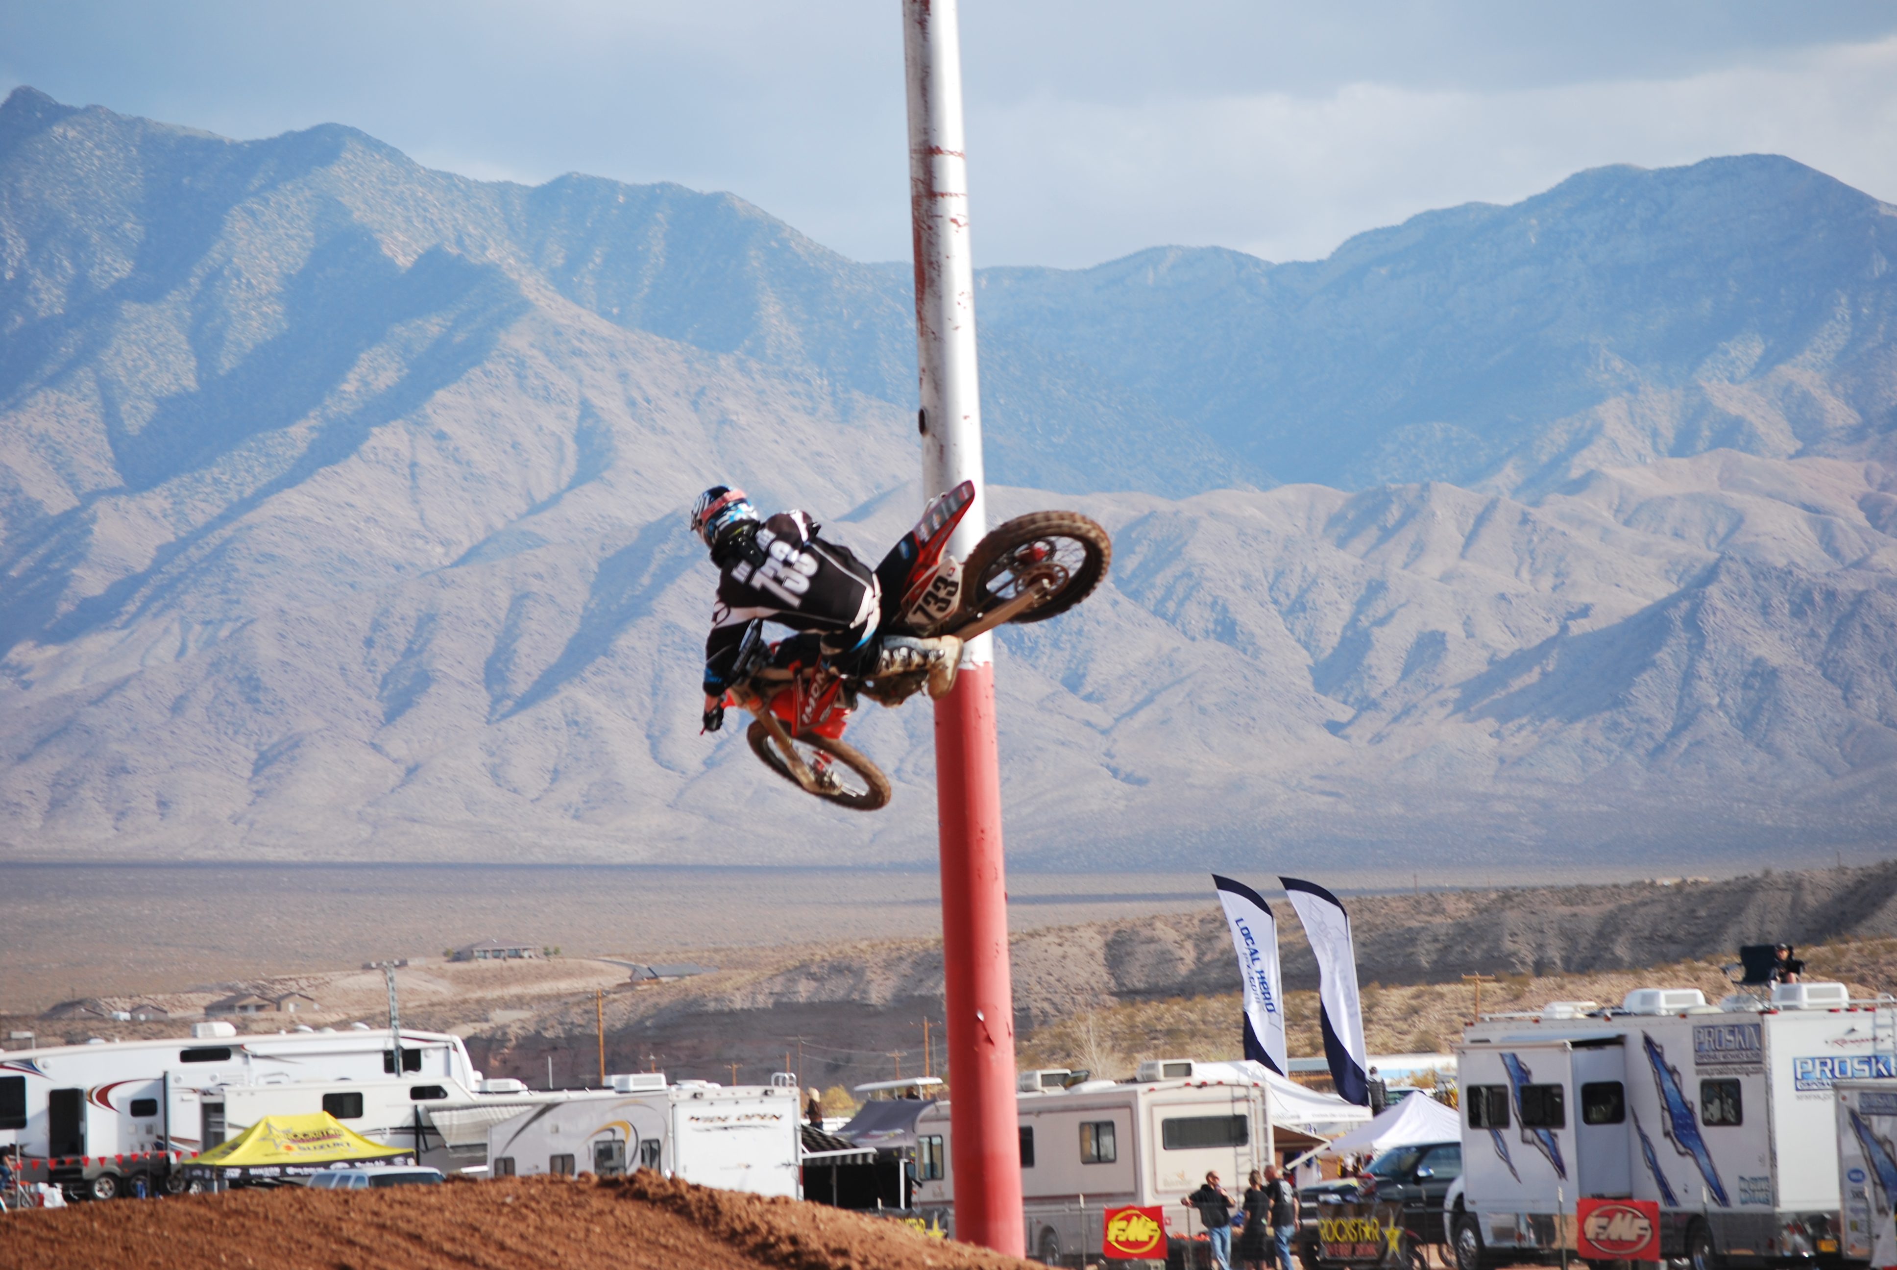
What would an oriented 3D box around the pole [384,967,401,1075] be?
[{"bbox_3d":[-13.011,10.503,187.000,0.250,5.350,0.250,-2,-4,0],"label":"pole"}]

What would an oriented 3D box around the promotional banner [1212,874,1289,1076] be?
[{"bbox_3d":[5.874,7.276,153.000,1.300,5.300,0.150,-2,-4,0],"label":"promotional banner"}]

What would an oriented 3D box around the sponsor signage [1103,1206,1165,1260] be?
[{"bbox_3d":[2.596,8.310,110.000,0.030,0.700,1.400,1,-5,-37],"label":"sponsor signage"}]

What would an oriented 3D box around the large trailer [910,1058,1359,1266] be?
[{"bbox_3d":[2.420,9.250,137.800,2.500,3.550,9.500,-1,-4,-25],"label":"large trailer"}]

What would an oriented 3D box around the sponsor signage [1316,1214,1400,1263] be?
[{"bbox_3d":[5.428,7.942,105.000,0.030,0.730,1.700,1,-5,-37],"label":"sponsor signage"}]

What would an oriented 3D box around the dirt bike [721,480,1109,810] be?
[{"bbox_3d":[-0.311,0.057,34.880,1.280,0.800,2.150,20,-50,-39],"label":"dirt bike"}]

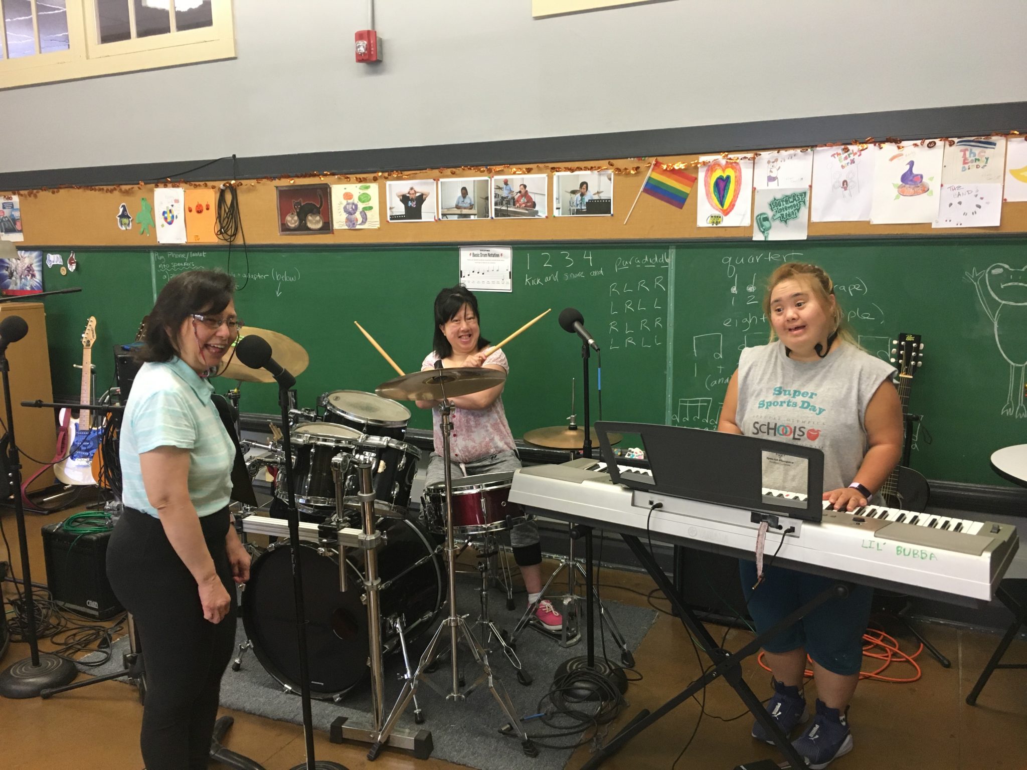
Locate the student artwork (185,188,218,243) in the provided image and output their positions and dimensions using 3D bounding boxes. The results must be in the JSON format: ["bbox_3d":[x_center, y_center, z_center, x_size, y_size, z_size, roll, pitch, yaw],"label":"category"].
[{"bbox_3d":[-1.685,-0.910,4.638,0.217,0.281,0.010,4,10,25],"label":"student artwork"}]

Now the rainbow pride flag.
[{"bbox_3d":[0.640,-0.822,3.531,0.192,0.128,0.012,28,20,19],"label":"rainbow pride flag"}]

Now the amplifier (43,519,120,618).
[{"bbox_3d":[-1.721,0.740,3.542,0.325,0.335,0.215,4,11,28],"label":"amplifier"}]

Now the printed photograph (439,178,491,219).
[{"bbox_3d":[-0.228,-0.861,3.974,0.264,0.184,0.008,4,11,25],"label":"printed photograph"}]

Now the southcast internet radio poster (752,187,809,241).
[{"bbox_3d":[1.052,-0.671,3.385,0.208,0.199,0.008,4,11,25],"label":"southcast internet radio poster"}]

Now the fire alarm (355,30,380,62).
[{"bbox_3d":[-0.678,-1.575,4.012,0.120,0.140,0.060,4,10,25],"label":"fire alarm"}]

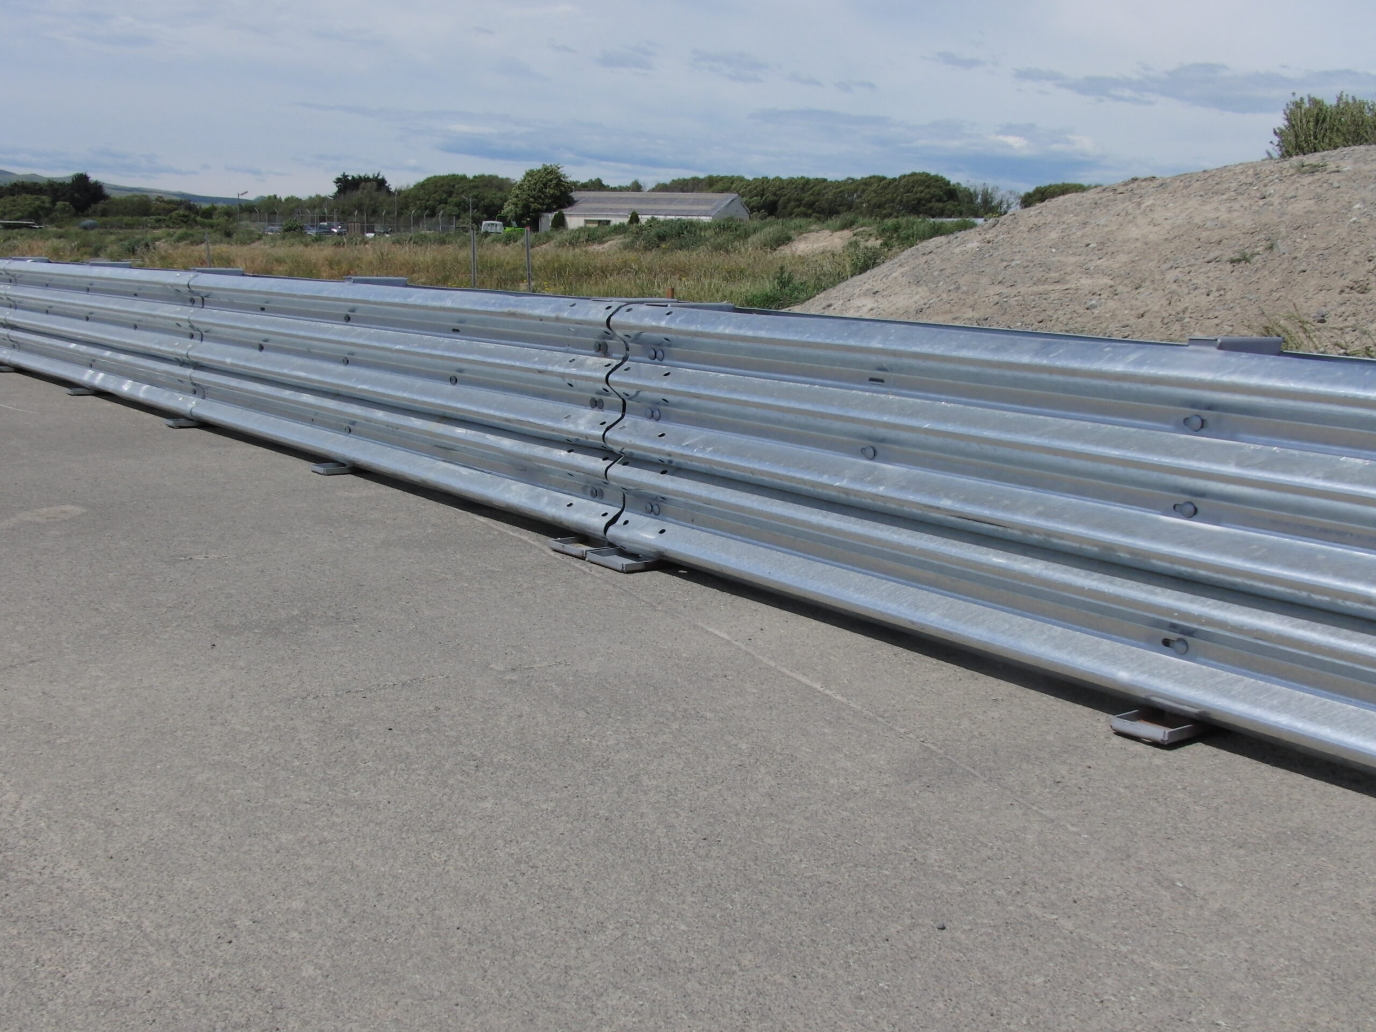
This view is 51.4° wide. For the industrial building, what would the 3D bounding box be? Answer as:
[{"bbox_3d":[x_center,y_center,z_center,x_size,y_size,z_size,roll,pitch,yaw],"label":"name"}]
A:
[{"bbox_3d":[-4.228,-28.865,138.971,18.300,4.800,9.800,5,12,22],"label":"industrial building"}]

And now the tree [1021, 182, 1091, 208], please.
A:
[{"bbox_3d":[36.907,-30.284,142.200,8.300,5.800,7.500,0,11,0],"label":"tree"}]

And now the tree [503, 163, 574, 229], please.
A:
[{"bbox_3d":[-14.252,-29.986,136.006,6.900,7.200,6.700,0,11,0],"label":"tree"}]

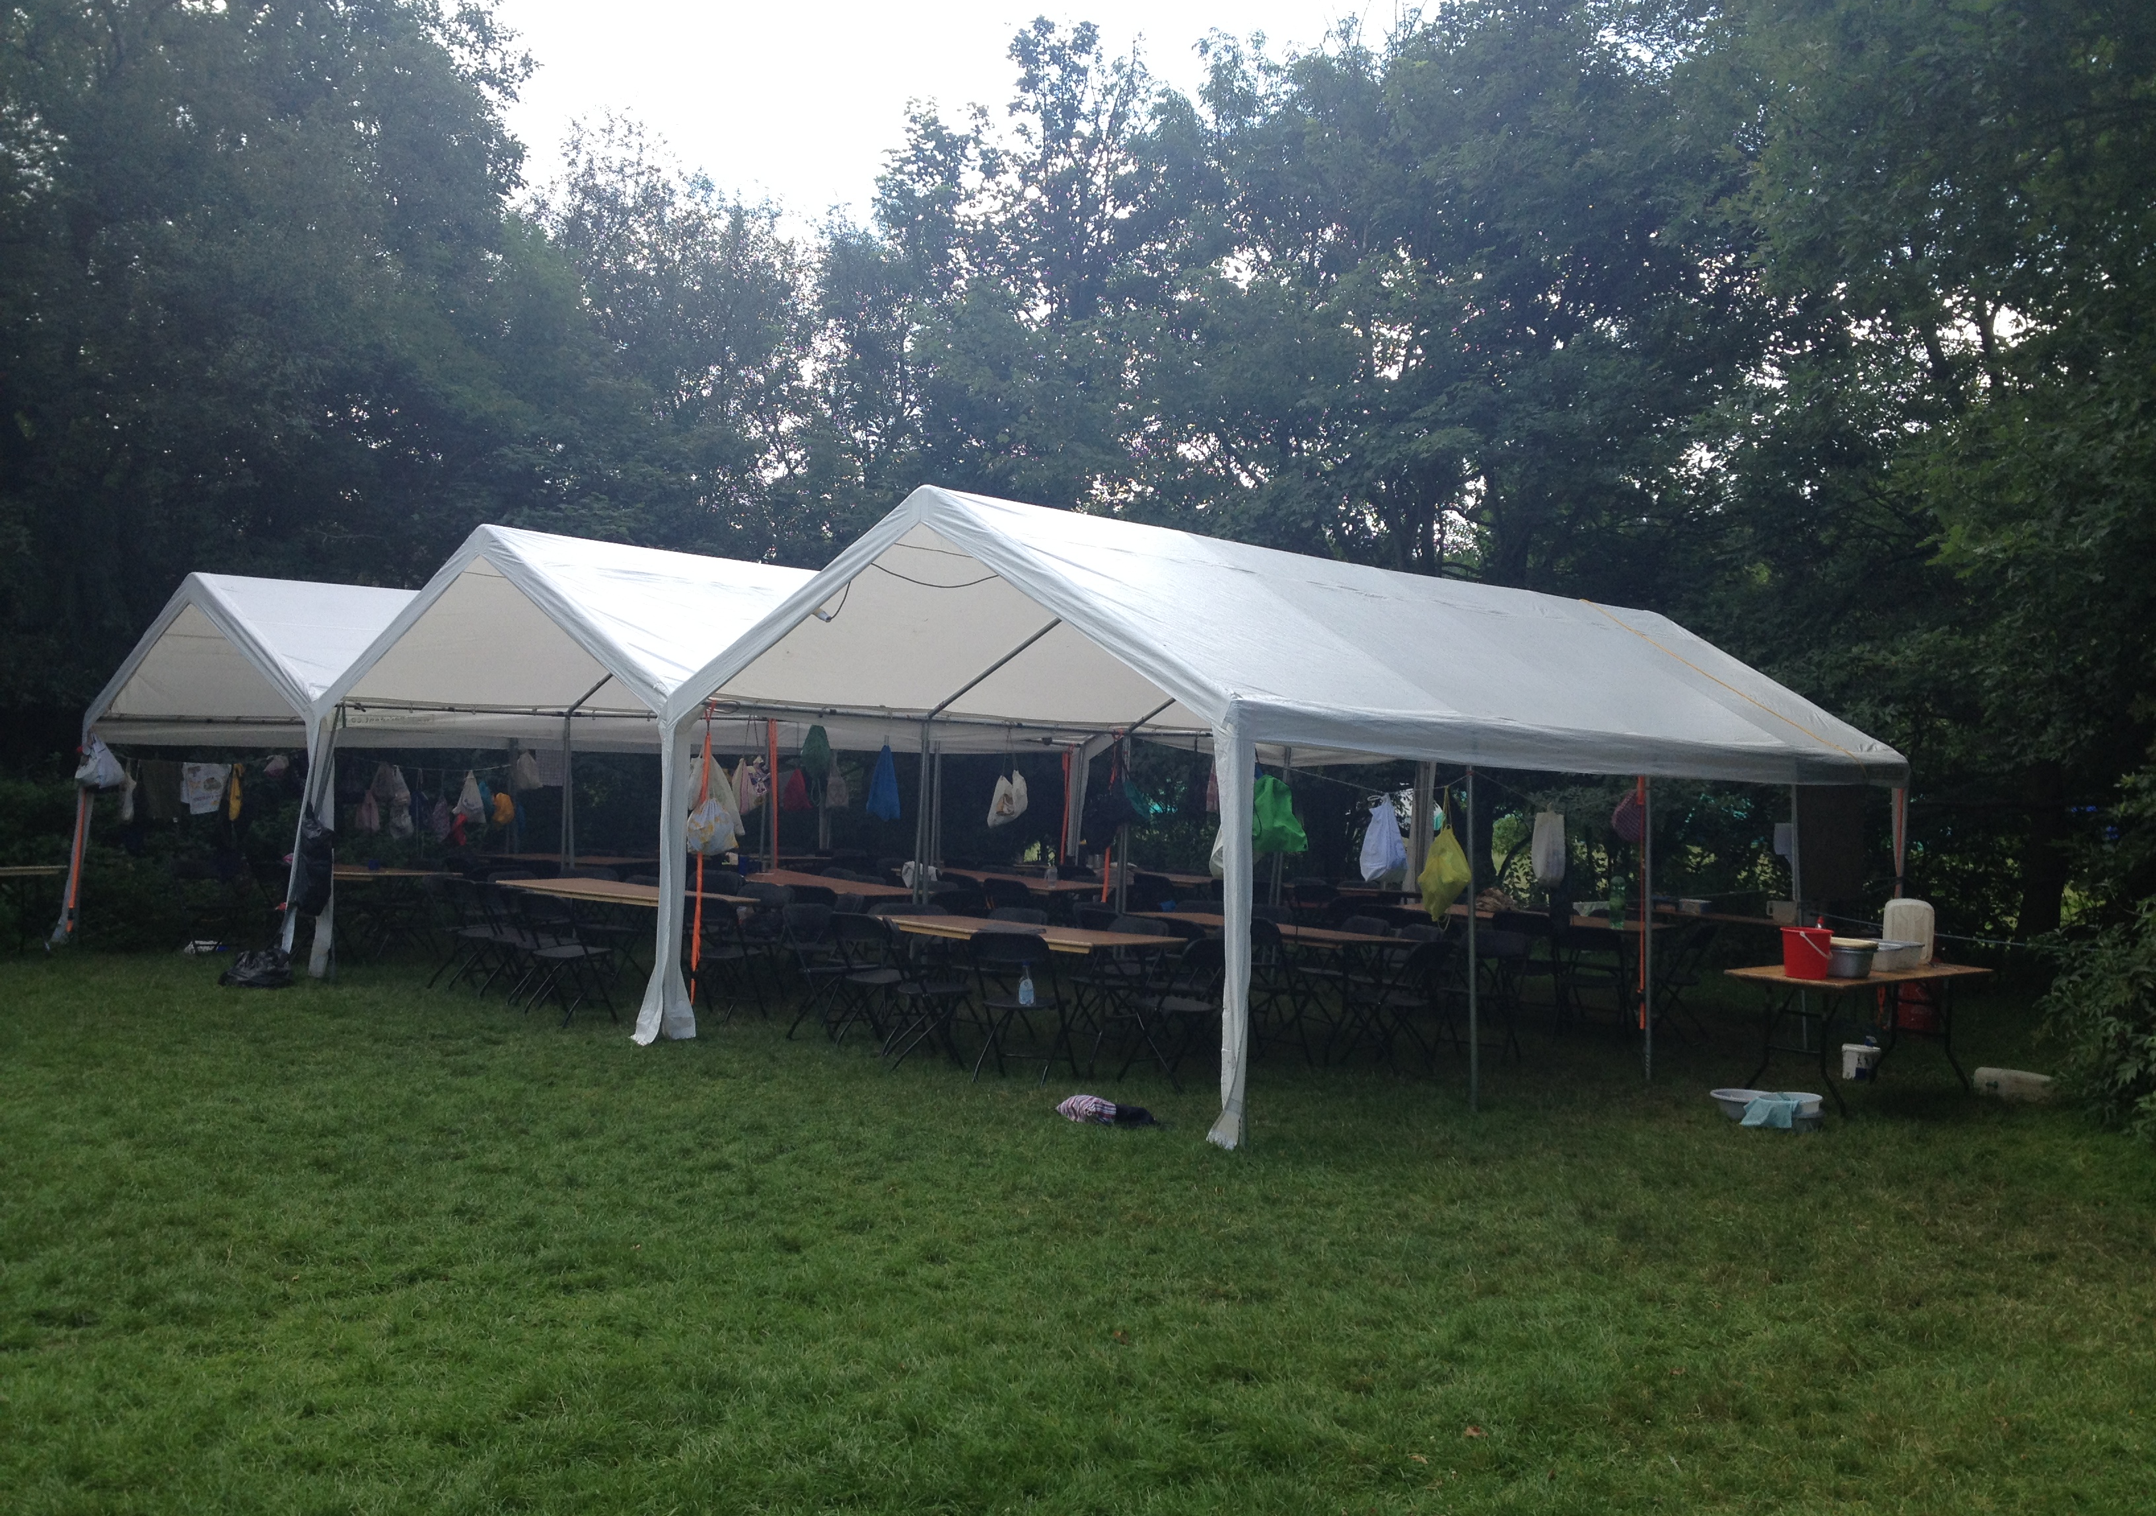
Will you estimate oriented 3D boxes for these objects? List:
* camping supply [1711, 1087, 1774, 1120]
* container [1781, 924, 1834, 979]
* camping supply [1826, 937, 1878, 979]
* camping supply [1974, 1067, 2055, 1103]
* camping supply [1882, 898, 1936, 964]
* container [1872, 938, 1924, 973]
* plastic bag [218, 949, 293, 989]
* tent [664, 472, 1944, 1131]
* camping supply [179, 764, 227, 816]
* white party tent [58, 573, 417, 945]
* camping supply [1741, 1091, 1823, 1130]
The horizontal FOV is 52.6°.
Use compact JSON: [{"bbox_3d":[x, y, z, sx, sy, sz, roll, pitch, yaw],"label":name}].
[{"bbox_3d":[3.491,1.822,11.452,0.340,0.140,0.340,1,-2,0],"label":"camping supply"},{"bbox_3d":[3.999,1.069,11.954,0.290,0.275,0.290,0,-2,37],"label":"container"},{"bbox_3d":[4.316,1.118,12.153,0.300,0.205,0.300,1,-2,0],"label":"camping supply"},{"bbox_3d":[5.420,1.864,12.603,0.480,0.190,0.280,0,-2,24],"label":"camping supply"},{"bbox_3d":[5.018,1.035,13.156,0.290,0.400,0.220,0,-2,20],"label":"camping supply"},{"bbox_3d":[4.822,1.172,12.852,0.300,0.140,0.360,3,-3,-44],"label":"container"},{"bbox_3d":[-5.686,1.422,15.104,0.500,0.260,0.420,2,-2,-20],"label":"plastic bag"},{"bbox_3d":[1.849,0.272,14.185,4.150,3.100,8.050,-1,-2,41],"label":"tent"},{"bbox_3d":[-8.173,0.292,20.400,0.080,0.500,0.440,-1,-2,42],"label":"camping supply"},{"bbox_3d":[-4.748,0.159,21.233,4.150,3.100,8.050,-1,-2,42],"label":"white party tent"},{"bbox_3d":[3.633,1.813,11.153,0.380,0.165,0.360,1,-2,0],"label":"camping supply"}]

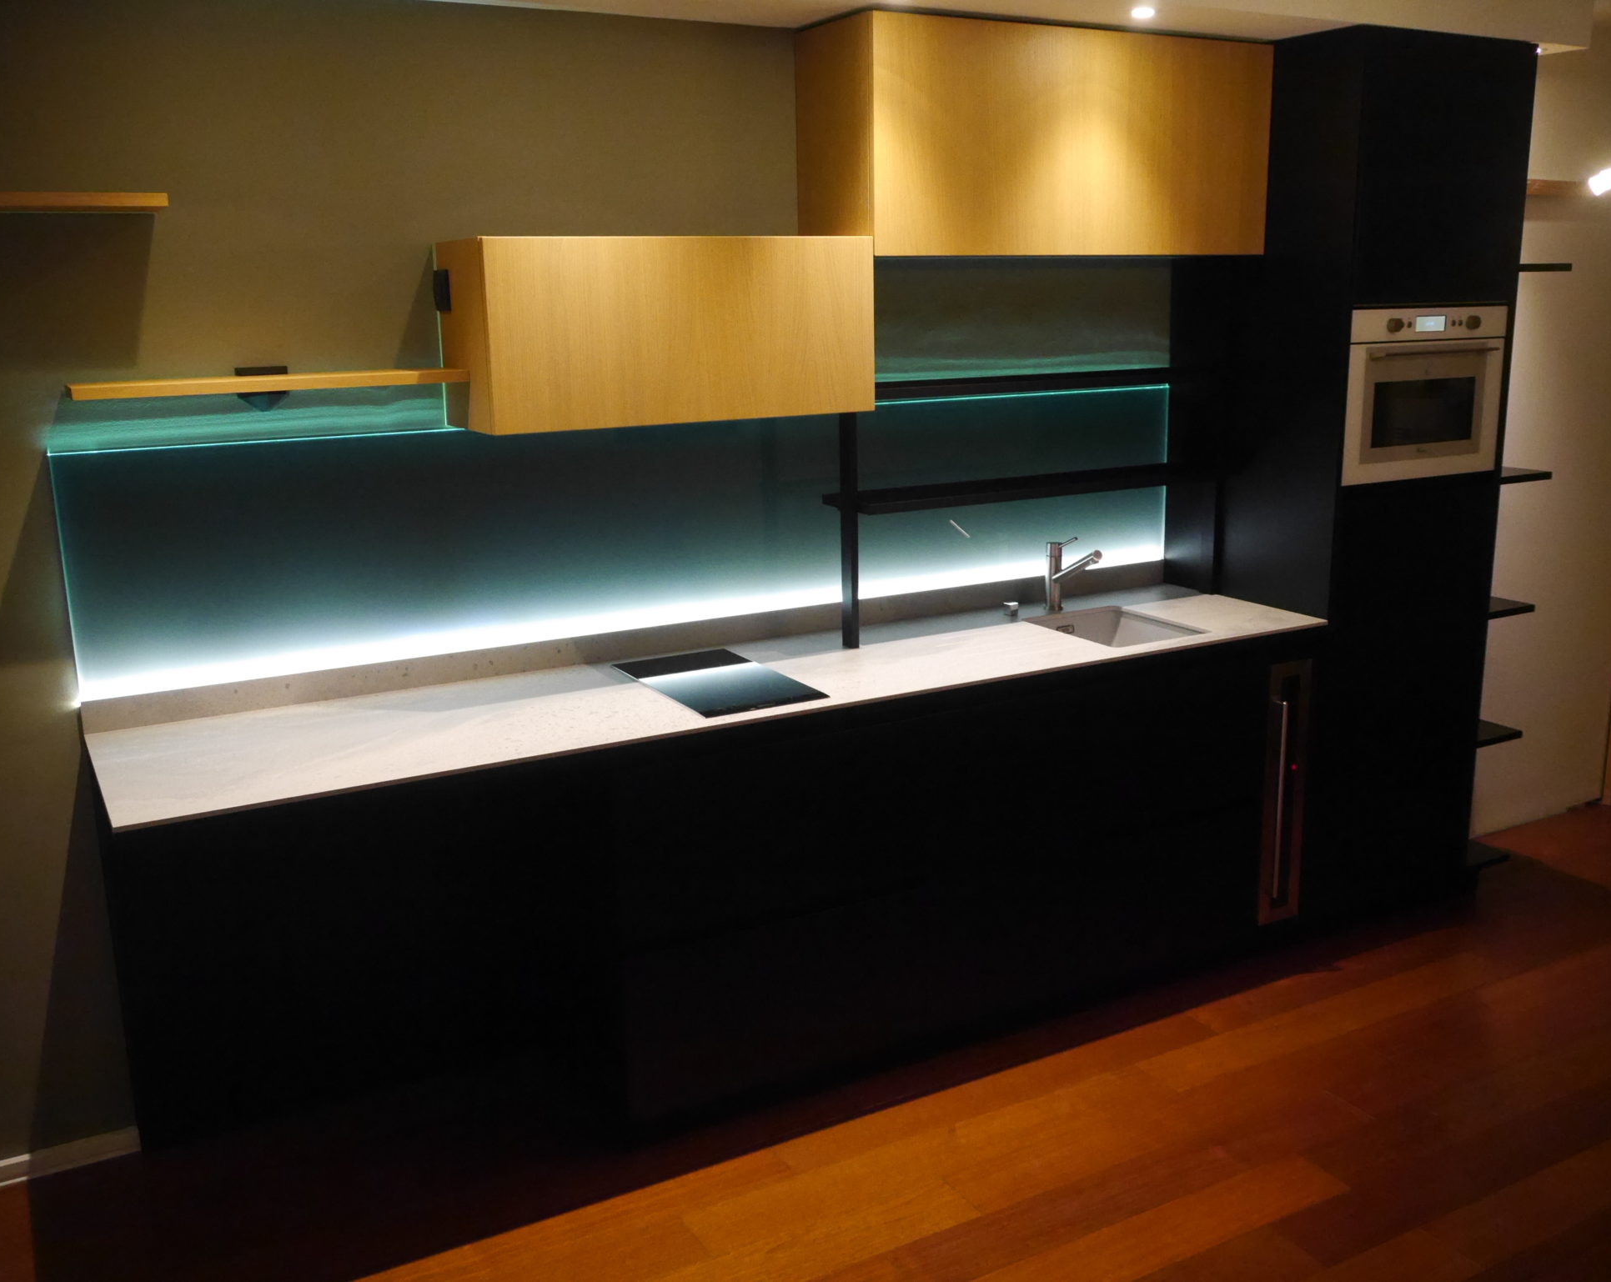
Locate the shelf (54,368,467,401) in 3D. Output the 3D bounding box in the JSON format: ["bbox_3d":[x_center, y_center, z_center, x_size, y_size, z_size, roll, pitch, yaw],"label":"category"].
[{"bbox_3d":[-1.077,-0.522,3.003,0.747,0.024,0.154,-8,15,-28],"label":"shelf"}]

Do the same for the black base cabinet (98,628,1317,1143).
[{"bbox_3d":[-0.051,0.538,3.564,2.901,0.935,0.610,-8,15,-28],"label":"black base cabinet"}]

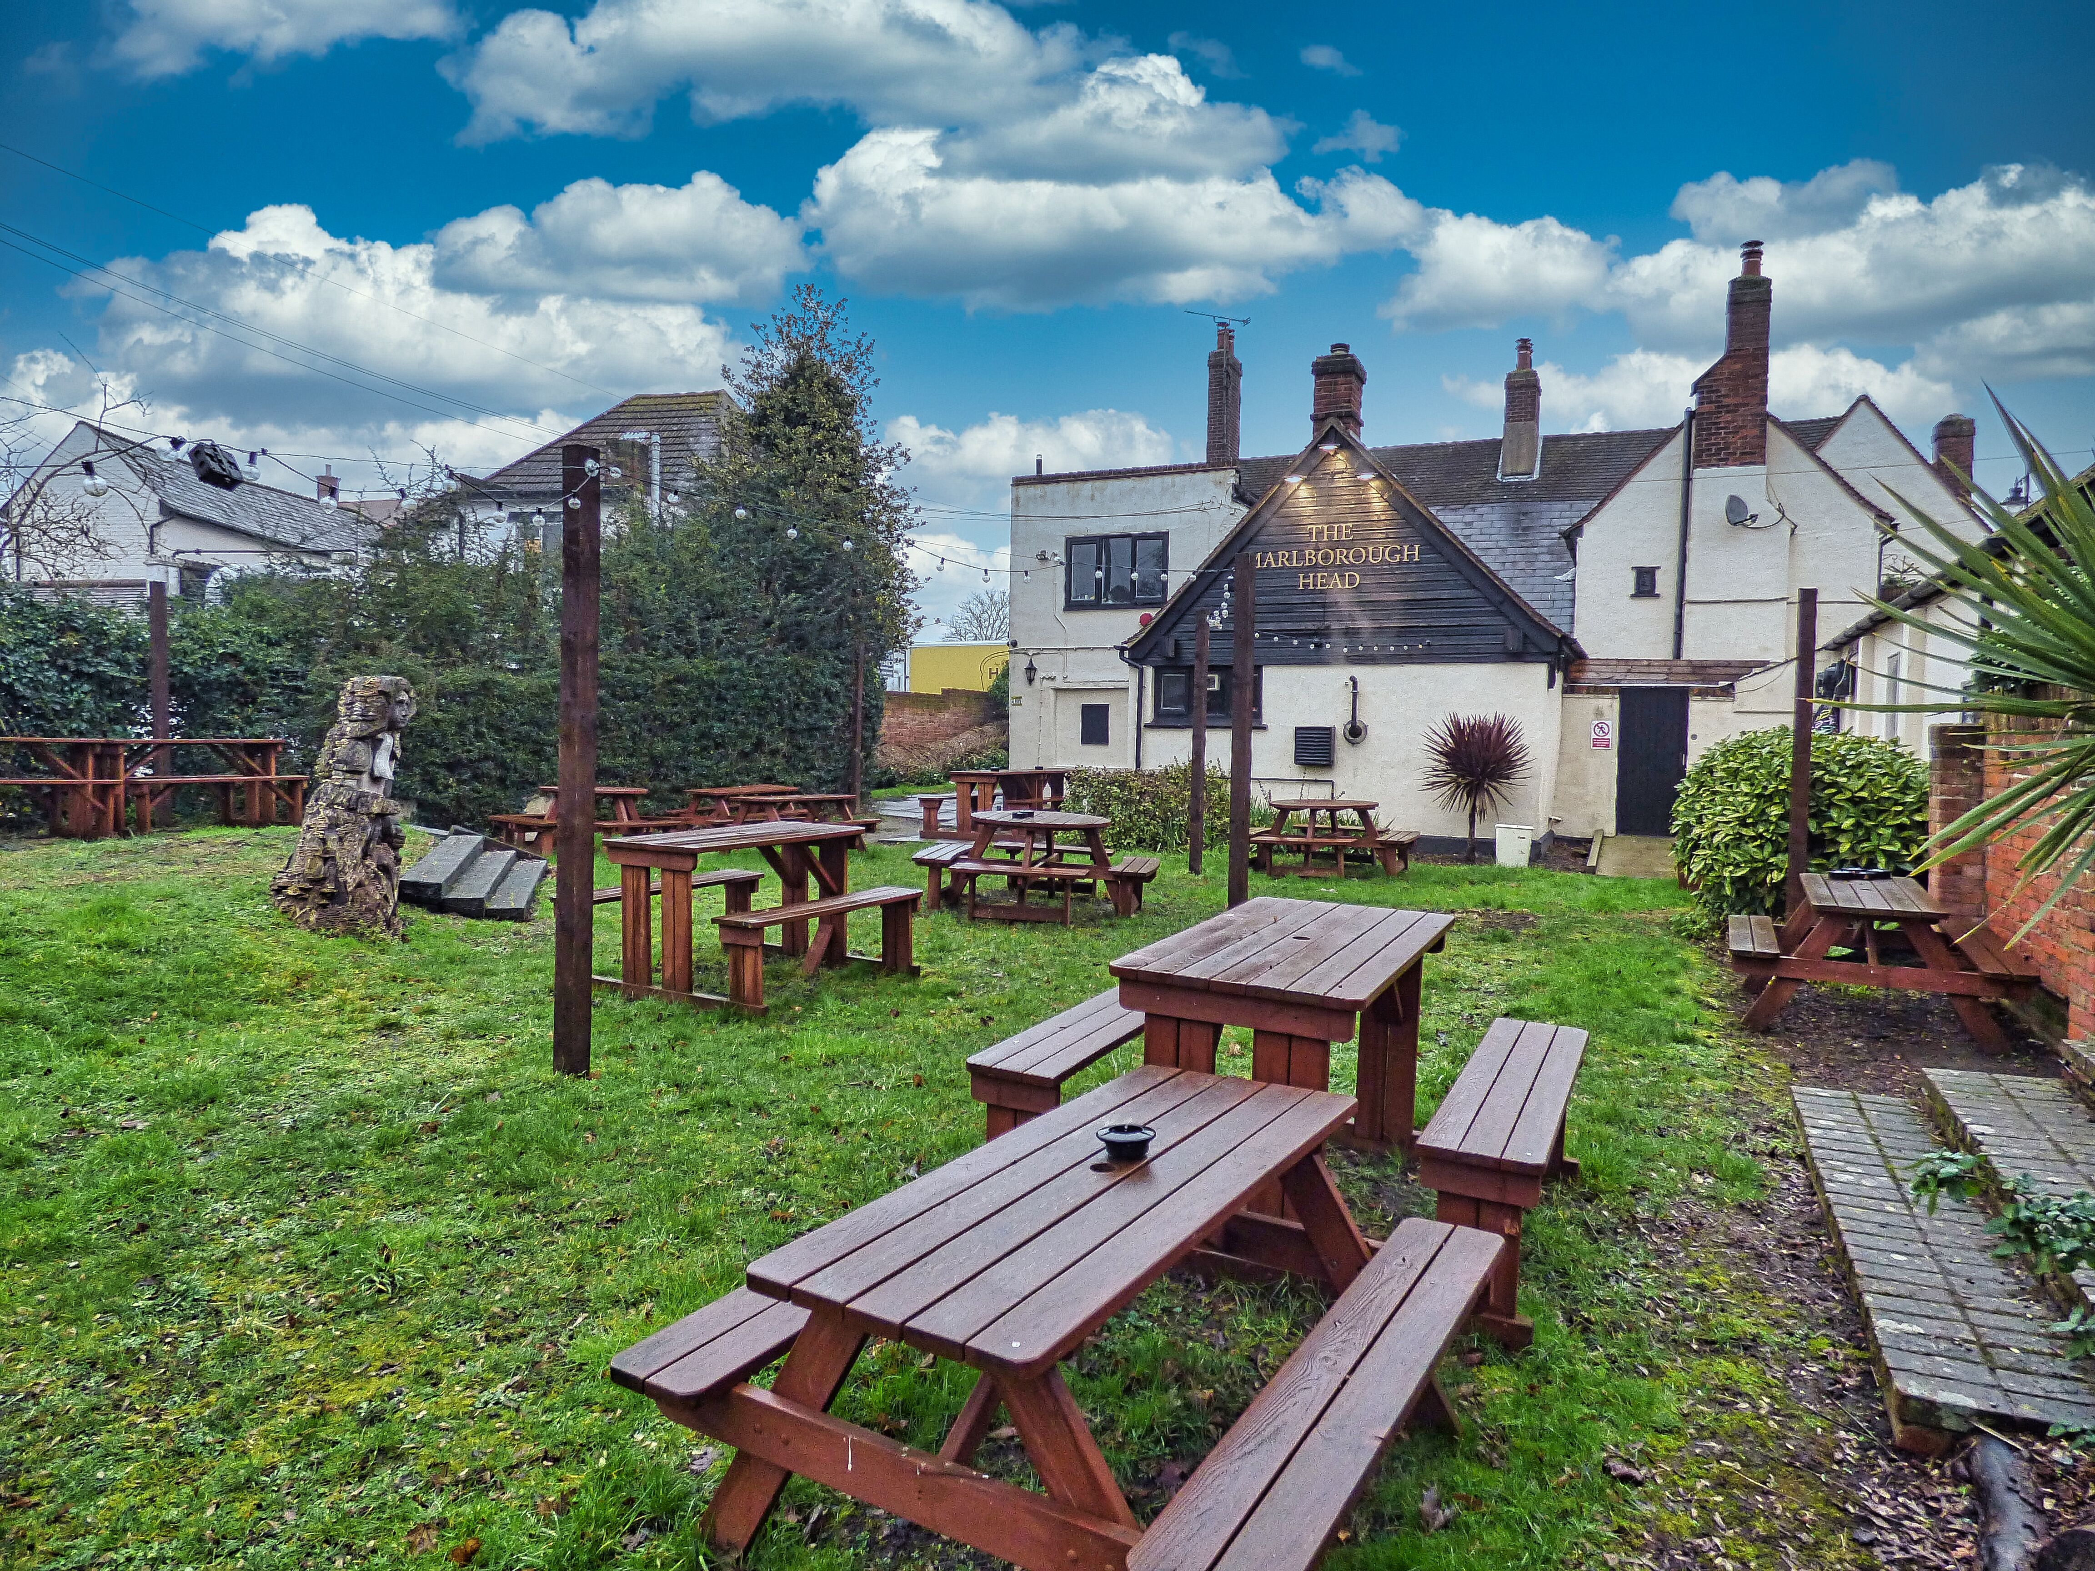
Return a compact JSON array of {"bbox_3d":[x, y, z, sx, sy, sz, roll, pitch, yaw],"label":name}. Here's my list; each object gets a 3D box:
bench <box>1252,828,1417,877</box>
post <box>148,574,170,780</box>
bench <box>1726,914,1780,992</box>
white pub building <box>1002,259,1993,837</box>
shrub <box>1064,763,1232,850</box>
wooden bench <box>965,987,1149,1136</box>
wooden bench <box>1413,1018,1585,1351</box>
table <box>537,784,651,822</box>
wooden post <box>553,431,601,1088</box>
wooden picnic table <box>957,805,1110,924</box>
[{"bbox_3d":[2.990,0.707,13.135,1.850,0.420,1.900,2,4,24],"label":"bench"},{"bbox_3d":[-9.199,-0.907,12.565,0.150,2.450,0.150,0,3,-17],"label":"post"},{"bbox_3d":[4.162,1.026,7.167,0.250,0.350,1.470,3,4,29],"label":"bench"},{"bbox_3d":[7.479,-3.823,20.553,14.700,8.800,11.500,2,3,24],"label":"white pub building"},{"bbox_3d":[1.248,0.295,14.671,1.950,1.100,1.000,2,3,24],"label":"shrub"},{"bbox_3d":[0.230,1.099,4.393,0.330,0.505,1.480,3,4,28],"label":"wooden bench"},{"bbox_3d":[1.381,1.109,3.582,0.320,0.480,1.400,2,3,28],"label":"wooden bench"},{"bbox_3d":[-5.201,0.416,13.920,1.270,0.740,1.250,-1,3,-20],"label":"table"},{"bbox_3d":[-1.998,-0.088,5.142,0.150,2.660,0.150,1,3,-14],"label":"wooden post"},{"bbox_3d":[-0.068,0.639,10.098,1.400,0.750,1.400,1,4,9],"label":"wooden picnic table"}]

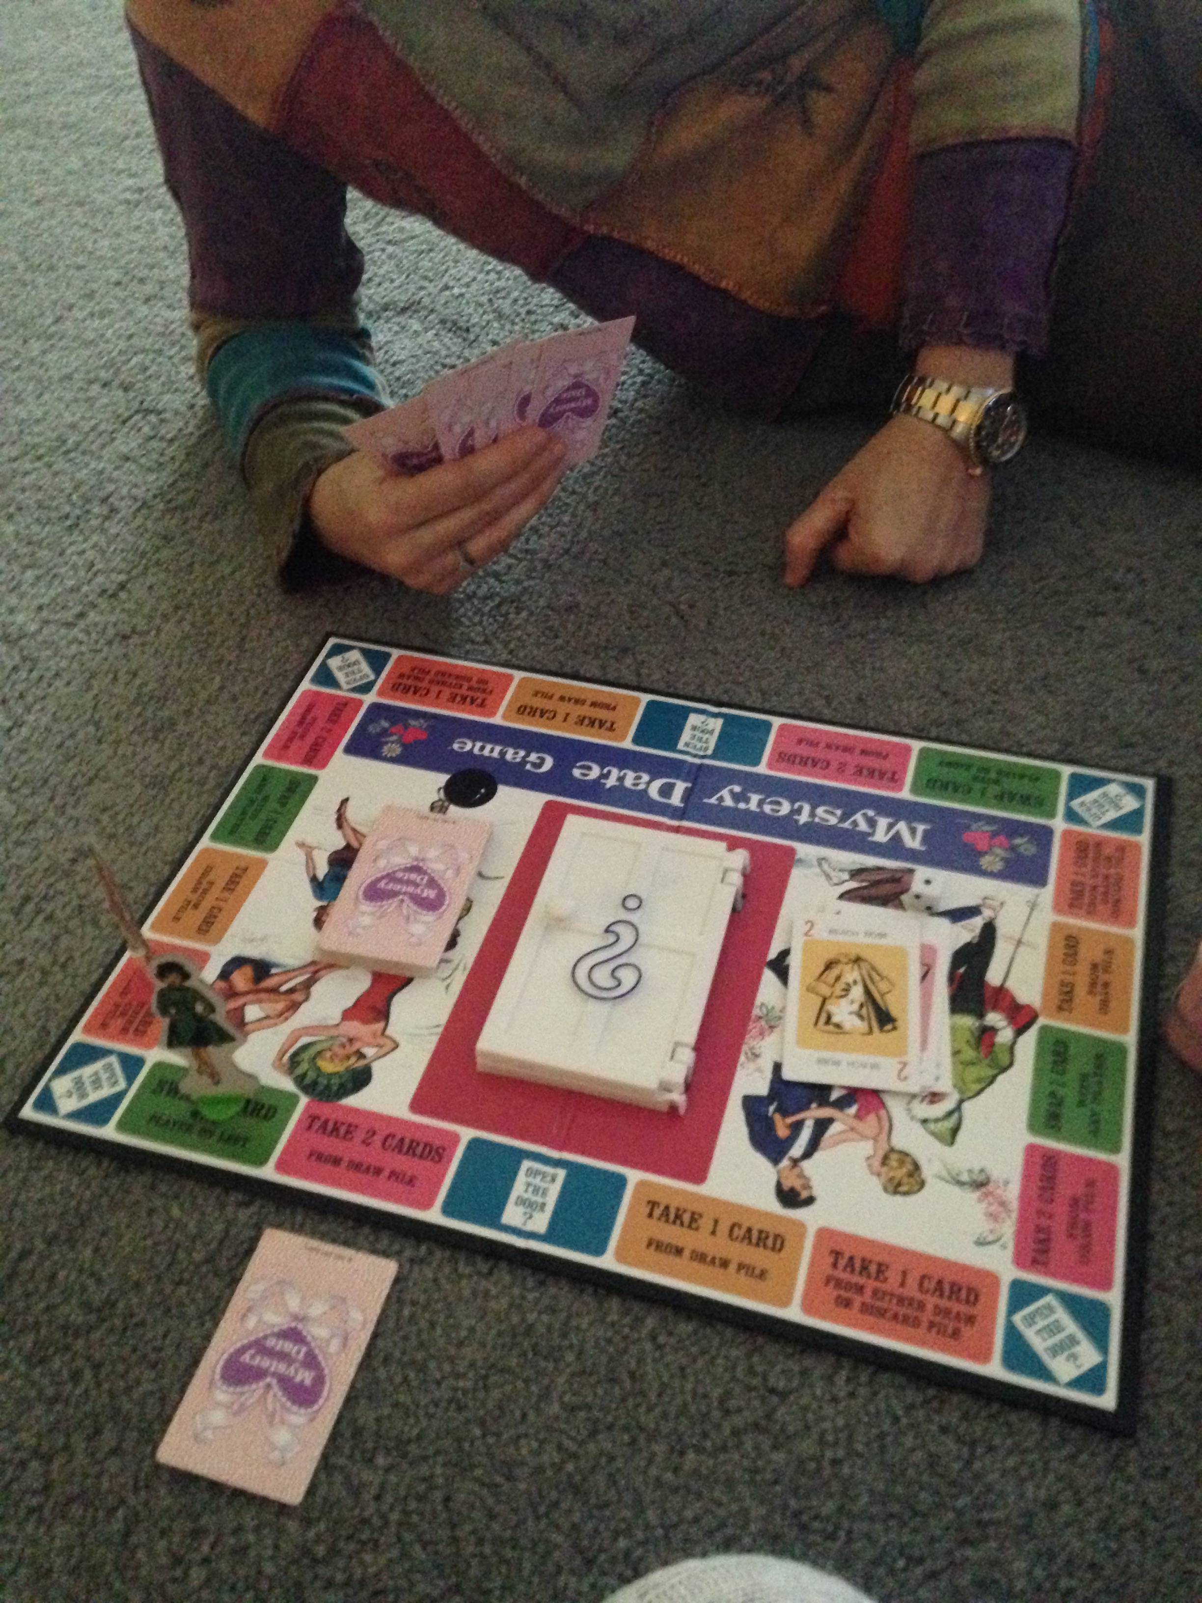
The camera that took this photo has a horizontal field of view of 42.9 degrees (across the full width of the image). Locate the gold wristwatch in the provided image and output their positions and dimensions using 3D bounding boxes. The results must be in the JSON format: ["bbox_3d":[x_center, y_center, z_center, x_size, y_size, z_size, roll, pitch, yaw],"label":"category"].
[{"bbox_3d":[0.205,-0.216,0.875,0.062,0.044,0.066,-20,38,-25],"label":"gold wristwatch"}]

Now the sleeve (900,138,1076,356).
[{"bbox_3d":[0.210,-0.302,0.832,0.085,0.110,0.075,-2,34,-1],"label":"sleeve"}]

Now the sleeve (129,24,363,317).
[{"bbox_3d":[-0.183,-0.330,0.805,0.097,0.138,0.090,-6,34,3],"label":"sleeve"}]

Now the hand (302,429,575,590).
[{"bbox_3d":[-0.093,-0.169,0.880,0.140,0.085,0.070,1,46,4],"label":"hand"}]

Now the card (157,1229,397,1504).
[{"bbox_3d":[-0.123,0.216,0.593,0.059,0.002,0.098,10,47,13],"label":"card"}]

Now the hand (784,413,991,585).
[{"bbox_3d":[0.169,-0.177,0.900,0.112,0.086,0.080,-3,46,0],"label":"hand"}]

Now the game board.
[{"bbox_3d":[0.018,0.068,0.728,0.476,0.009,0.347,11,47,13],"label":"game board"}]

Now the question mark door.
[{"bbox_3d":[0.010,0.069,0.706,0.092,0.022,0.144,10,47,12],"label":"question mark door"}]

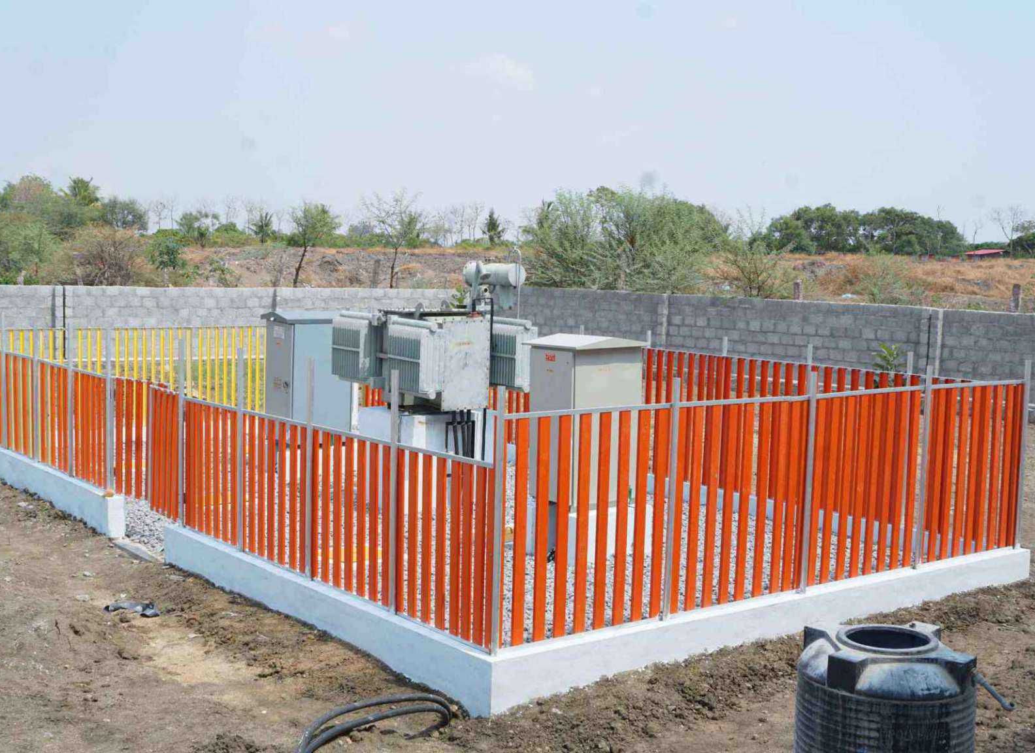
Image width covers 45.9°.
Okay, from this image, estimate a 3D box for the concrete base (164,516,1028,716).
[{"bbox_3d":[0.629,1.480,9.993,5.380,0.325,4.268,-3,7,-37],"label":"concrete base"}]

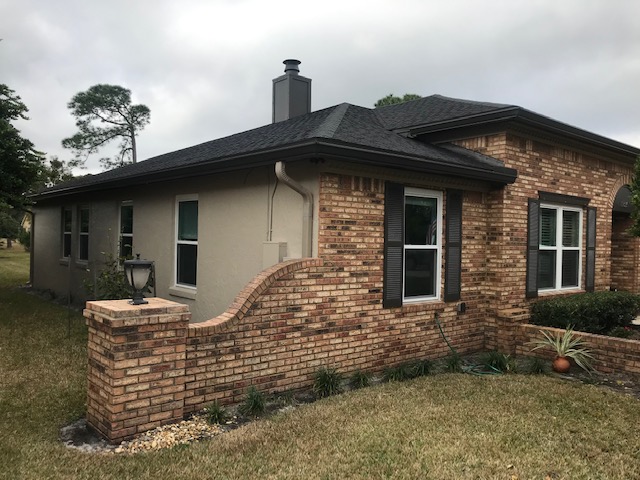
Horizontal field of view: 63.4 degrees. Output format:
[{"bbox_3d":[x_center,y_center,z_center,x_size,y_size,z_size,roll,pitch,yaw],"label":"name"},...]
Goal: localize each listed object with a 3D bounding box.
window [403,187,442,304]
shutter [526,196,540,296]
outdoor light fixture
[{"bbox_3d":[1.333,0.085,6.848,0.780,1.495,0.100,1,0,-40],"label":"window"},{"bbox_3d":[3.363,0.139,8.106,0.370,1.560,0.045,1,0,-40],"label":"shutter"},{"bbox_3d":[-1.639,0.349,4.674,0.260,0.430,0.260,1,0,-40],"label":"outdoor light fixture"}]

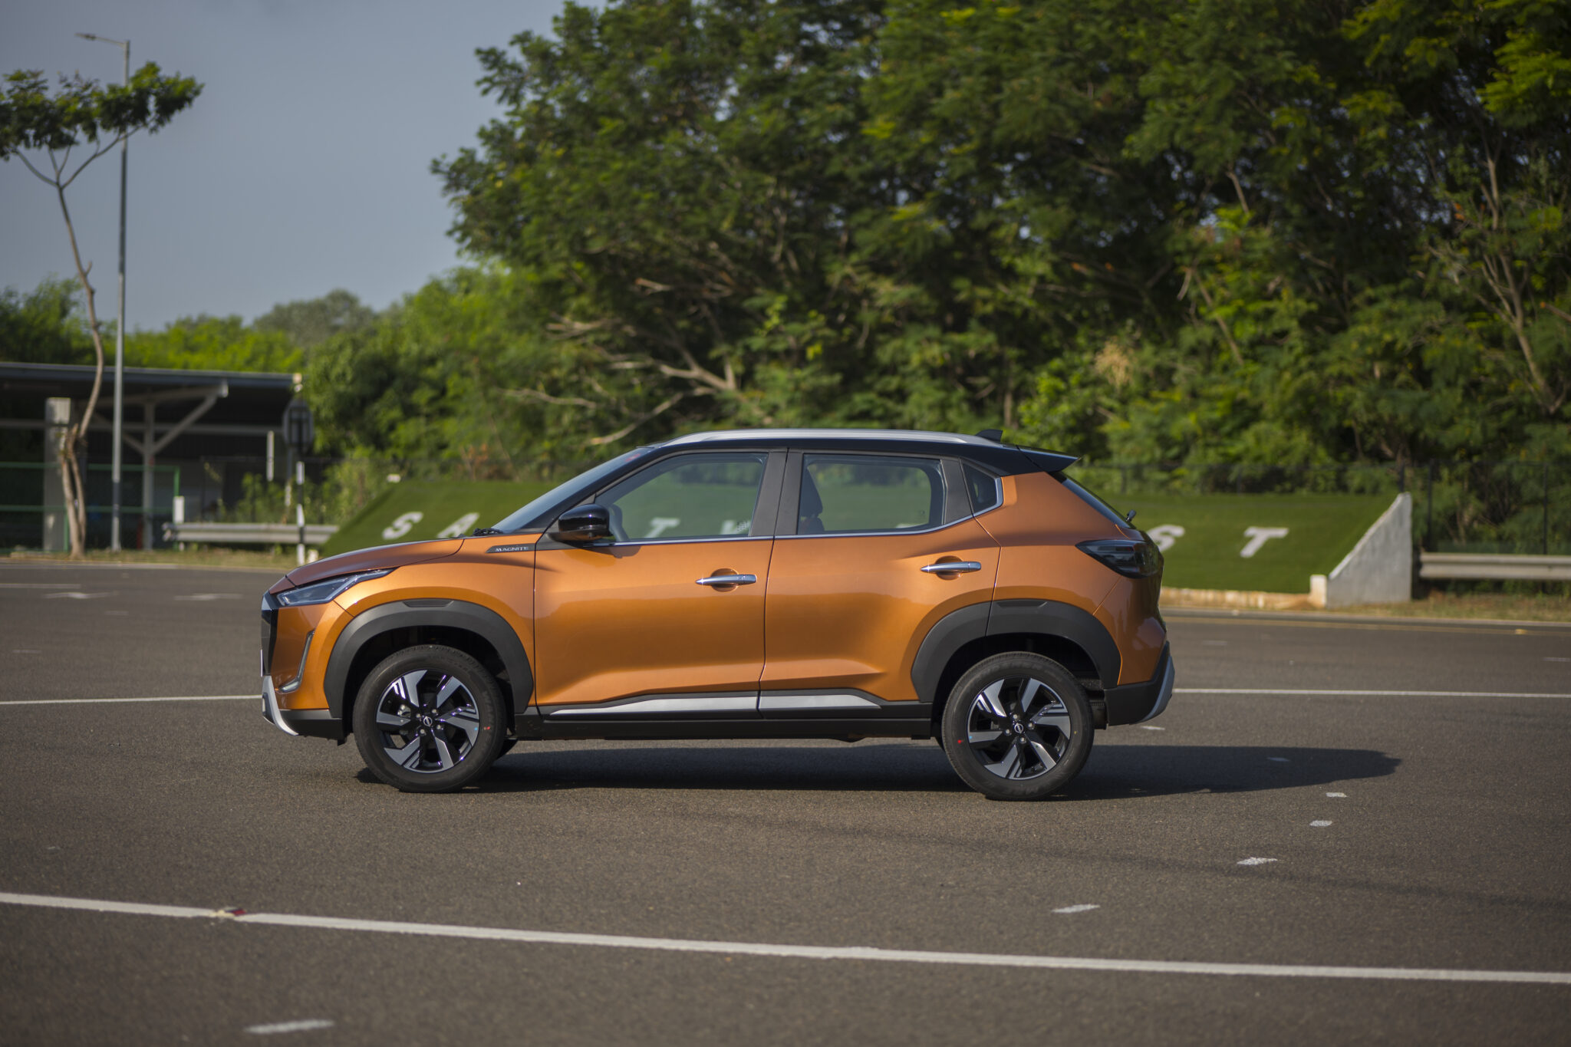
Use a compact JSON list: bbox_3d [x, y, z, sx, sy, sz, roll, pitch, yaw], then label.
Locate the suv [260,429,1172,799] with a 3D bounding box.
[{"bbox_3d":[-0.308,0.358,16.460,3.990,1.570,1.770,1,1,0],"label":"suv"}]

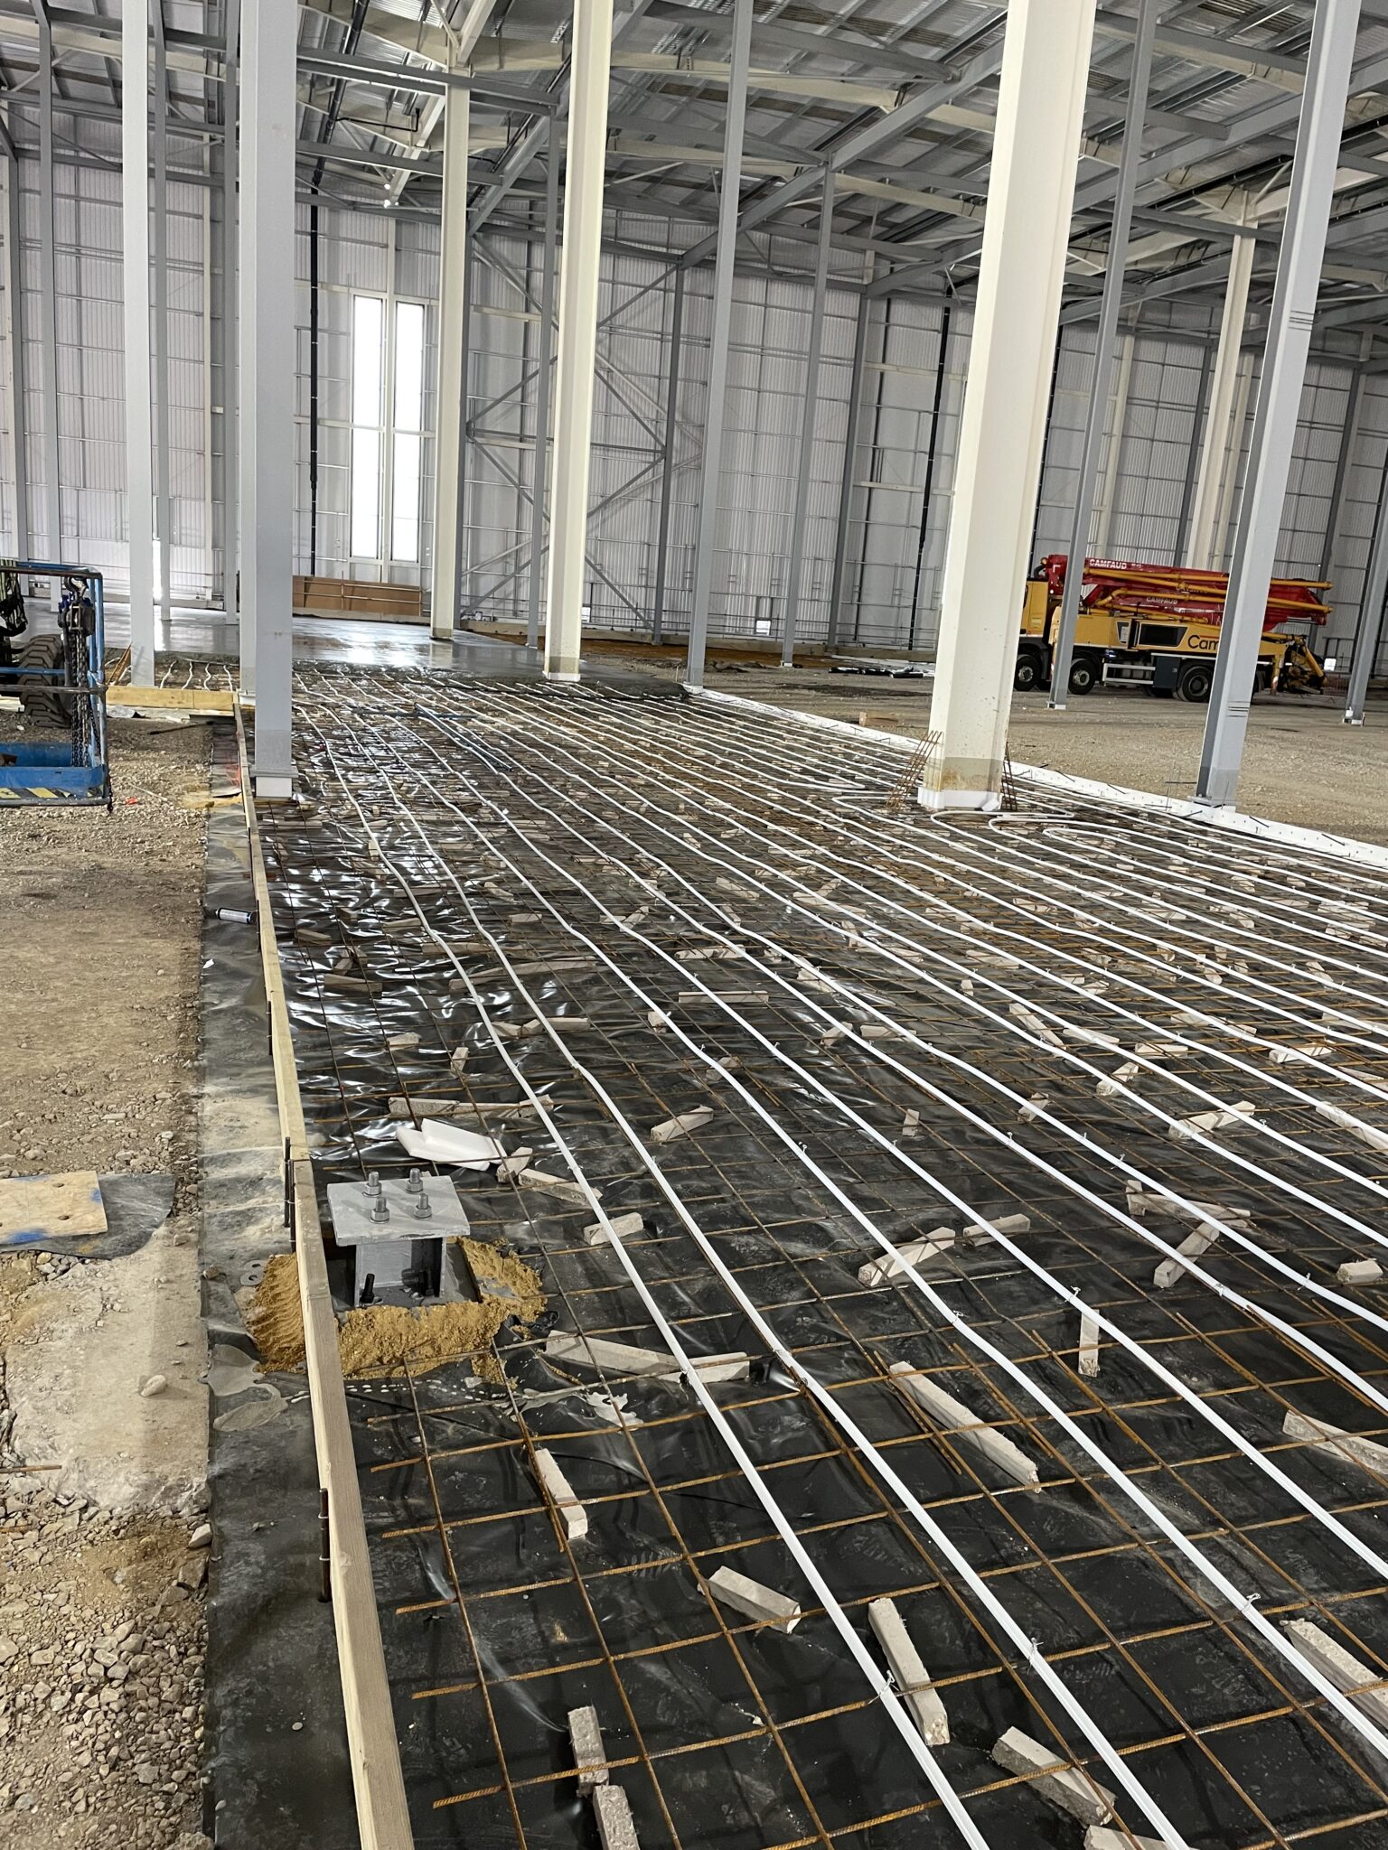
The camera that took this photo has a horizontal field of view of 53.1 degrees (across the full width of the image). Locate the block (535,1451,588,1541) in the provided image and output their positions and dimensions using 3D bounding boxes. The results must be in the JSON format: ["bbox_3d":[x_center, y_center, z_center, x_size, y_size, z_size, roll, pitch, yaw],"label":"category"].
[{"bbox_3d":[-0.259,1.087,2.665,0.037,0.036,0.232,-2,14,-23],"label":"block"}]

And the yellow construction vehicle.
[{"bbox_3d":[13.913,-8.998,42.422,11.600,3.920,2.550,1,13,-11],"label":"yellow construction vehicle"}]

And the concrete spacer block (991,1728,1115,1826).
[{"bbox_3d":[0.534,1.261,2.058,0.040,0.036,0.172,-9,18,-44],"label":"concrete spacer block"}]

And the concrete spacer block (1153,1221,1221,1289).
[{"bbox_3d":[1.339,0.893,3.771,0.041,0.037,0.370,13,16,36],"label":"concrete spacer block"}]

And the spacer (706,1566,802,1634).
[{"bbox_3d":[0.100,1.165,2.407,0.168,0.033,0.043,11,15,32],"label":"spacer"}]

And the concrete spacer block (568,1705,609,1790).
[{"bbox_3d":[-0.159,1.234,2.075,0.041,0.031,0.135,0,13,-13],"label":"concrete spacer block"}]

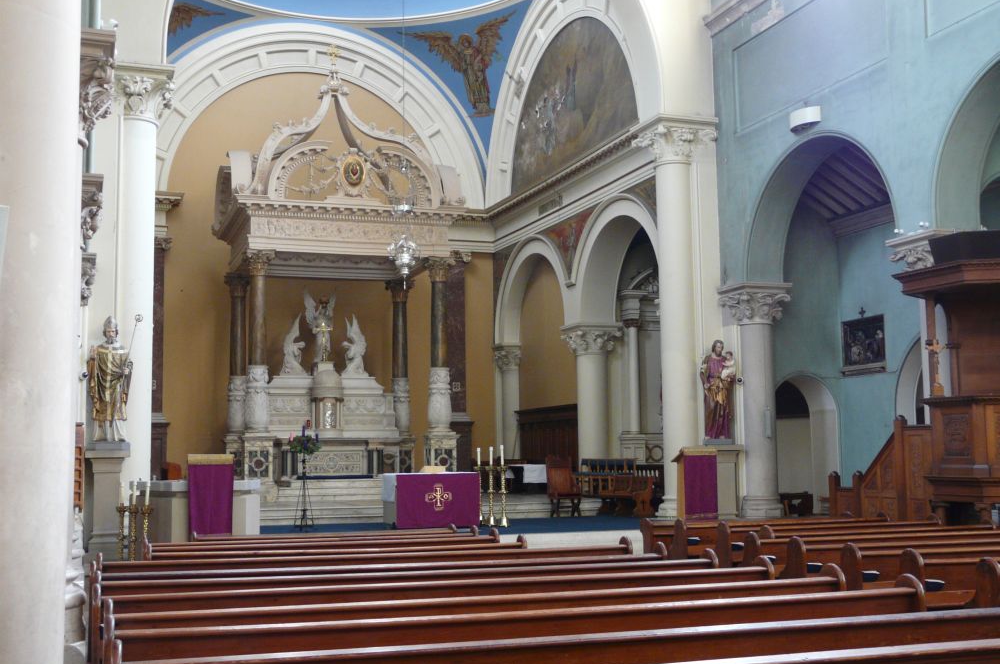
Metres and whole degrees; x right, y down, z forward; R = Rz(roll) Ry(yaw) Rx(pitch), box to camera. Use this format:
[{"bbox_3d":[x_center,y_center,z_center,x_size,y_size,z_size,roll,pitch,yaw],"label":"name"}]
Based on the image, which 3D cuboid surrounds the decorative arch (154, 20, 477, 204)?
[{"bbox_3d":[-5.102,-5.893,31.383,9.900,4.950,0.500,2,-6,-19],"label":"decorative arch"}]

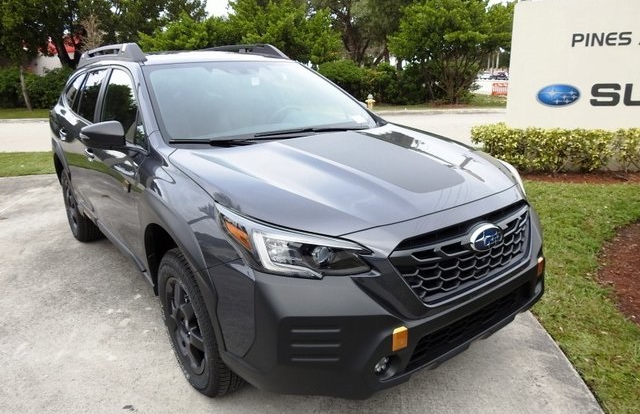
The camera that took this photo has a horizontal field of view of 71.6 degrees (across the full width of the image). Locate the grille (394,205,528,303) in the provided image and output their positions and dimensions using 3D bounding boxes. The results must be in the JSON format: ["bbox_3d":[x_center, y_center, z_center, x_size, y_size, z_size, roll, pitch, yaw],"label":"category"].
[{"bbox_3d":[0.614,0.162,1.730,0.900,0.280,0.130,-14,20,-35],"label":"grille"}]

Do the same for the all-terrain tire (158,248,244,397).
[{"bbox_3d":[-0.548,0.521,2.075,0.230,0.720,0.720,-14,20,-35],"label":"all-terrain tire"}]

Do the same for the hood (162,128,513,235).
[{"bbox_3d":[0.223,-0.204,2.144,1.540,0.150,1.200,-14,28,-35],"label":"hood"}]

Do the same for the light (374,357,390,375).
[{"bbox_3d":[0.215,0.563,1.597,0.085,0.080,0.055,-14,20,-35],"label":"light"}]

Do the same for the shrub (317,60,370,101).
[{"bbox_3d":[1.397,-7.136,25.300,3.100,2.450,2.500,-2,16,0],"label":"shrub"}]

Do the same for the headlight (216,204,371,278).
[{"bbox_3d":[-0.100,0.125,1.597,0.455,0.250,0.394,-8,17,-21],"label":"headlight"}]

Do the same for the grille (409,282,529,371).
[{"bbox_3d":[0.637,0.475,1.855,0.850,0.145,0.080,-13,19,-35],"label":"grille"}]

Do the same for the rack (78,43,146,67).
[{"bbox_3d":[-1.763,-1.204,3.618,0.090,0.155,2.100,-13,19,-35],"label":"rack"}]

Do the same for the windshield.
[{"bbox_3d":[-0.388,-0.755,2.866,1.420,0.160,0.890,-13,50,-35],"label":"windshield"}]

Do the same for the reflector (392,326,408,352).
[{"bbox_3d":[0.273,0.456,1.530,0.058,0.085,0.030,-9,17,-22],"label":"reflector"}]

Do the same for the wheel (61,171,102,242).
[{"bbox_3d":[-2.212,-0.024,4.204,0.230,0.715,0.715,-13,19,-35],"label":"wheel"}]

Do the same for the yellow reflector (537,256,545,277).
[{"bbox_3d":[1.005,0.276,2.041,0.035,0.088,0.068,14,22,43],"label":"yellow reflector"}]

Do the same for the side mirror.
[{"bbox_3d":[-1.096,-0.358,2.243,0.220,0.145,0.140,-14,20,-35],"label":"side mirror"}]

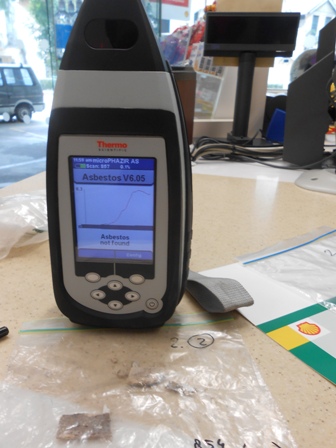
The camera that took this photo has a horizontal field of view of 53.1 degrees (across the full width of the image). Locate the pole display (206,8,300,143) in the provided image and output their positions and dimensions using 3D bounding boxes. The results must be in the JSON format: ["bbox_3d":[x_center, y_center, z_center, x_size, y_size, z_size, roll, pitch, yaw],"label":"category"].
[{"bbox_3d":[0.223,-0.407,0.970,0.240,0.337,0.080,4,20,8],"label":"pole display"}]

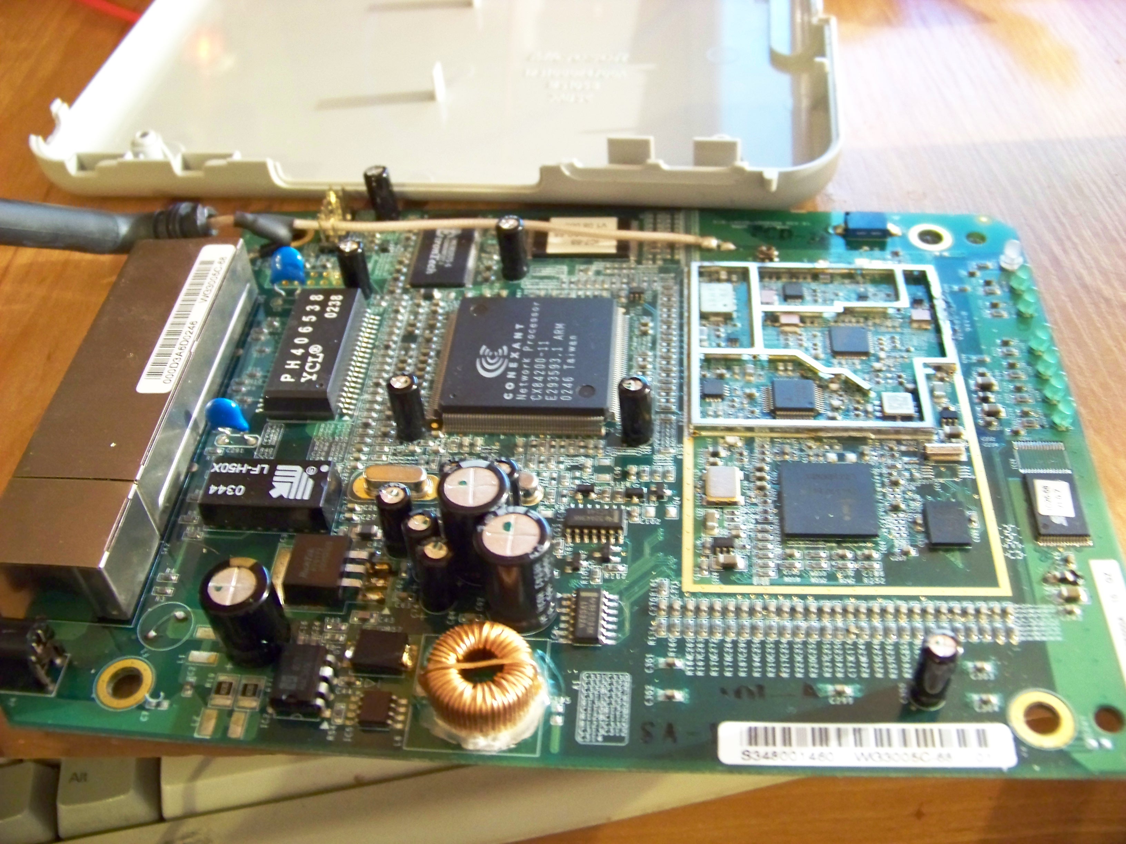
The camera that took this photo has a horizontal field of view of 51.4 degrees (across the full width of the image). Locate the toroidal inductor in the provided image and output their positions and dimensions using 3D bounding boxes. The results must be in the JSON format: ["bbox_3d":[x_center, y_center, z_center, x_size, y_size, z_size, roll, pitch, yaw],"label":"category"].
[{"bbox_3d":[-0.010,0.033,0.152,0.015,0.007,0.015,0,46,6],"label":"toroidal inductor"}]

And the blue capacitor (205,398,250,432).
[{"bbox_3d":[-0.055,-0.001,0.192,0.007,0.006,0.004,1,47,5],"label":"blue capacitor"}]

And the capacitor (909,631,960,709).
[{"bbox_3d":[0.048,0.032,0.153,0.005,0.011,0.005,-1,46,8],"label":"capacitor"}]

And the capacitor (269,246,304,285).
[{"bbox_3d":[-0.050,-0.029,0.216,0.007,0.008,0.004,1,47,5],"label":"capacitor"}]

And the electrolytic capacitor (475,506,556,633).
[{"bbox_3d":[-0.006,0.020,0.159,0.010,0.016,0.010,1,47,5],"label":"electrolytic capacitor"}]

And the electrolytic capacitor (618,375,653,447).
[{"bbox_3d":[0.011,-0.002,0.182,0.005,0.011,0.005,0,47,6],"label":"electrolytic capacitor"}]

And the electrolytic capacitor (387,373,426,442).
[{"bbox_3d":[-0.025,-0.002,0.186,0.005,0.011,0.005,2,46,4],"label":"electrolytic capacitor"}]

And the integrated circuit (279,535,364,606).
[{"bbox_3d":[-0.035,0.022,0.173,0.012,0.005,0.010,1,47,5],"label":"integrated circuit"}]

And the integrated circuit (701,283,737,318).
[{"bbox_3d":[0.027,-0.021,0.205,0.006,0.002,0.008,1,45,6],"label":"integrated circuit"}]

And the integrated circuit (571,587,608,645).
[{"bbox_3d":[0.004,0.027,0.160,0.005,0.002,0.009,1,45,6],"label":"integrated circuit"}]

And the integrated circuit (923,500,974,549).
[{"bbox_3d":[0.058,0.015,0.175,0.006,0.001,0.008,1,47,5],"label":"integrated circuit"}]

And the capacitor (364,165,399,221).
[{"bbox_3d":[-0.035,-0.044,0.226,0.005,0.011,0.005,-1,45,7],"label":"capacitor"}]

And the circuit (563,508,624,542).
[{"bbox_3d":[0.005,0.015,0.173,0.009,0.002,0.006,0,46,6],"label":"circuit"}]

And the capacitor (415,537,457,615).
[{"bbox_3d":[-0.018,0.021,0.162,0.005,0.011,0.005,4,46,3],"label":"capacitor"}]

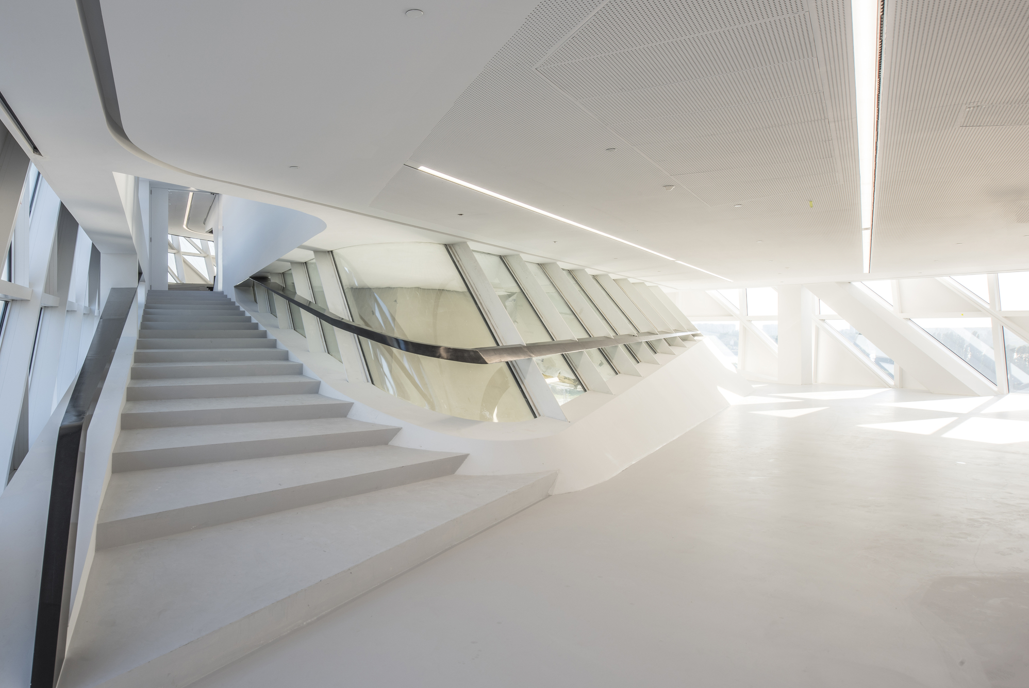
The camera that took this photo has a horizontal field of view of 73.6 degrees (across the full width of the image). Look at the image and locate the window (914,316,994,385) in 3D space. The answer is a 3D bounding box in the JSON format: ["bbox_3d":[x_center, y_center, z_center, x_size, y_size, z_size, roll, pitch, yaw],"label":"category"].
[{"bbox_3d":[10.550,0.165,16.600,0.100,1.600,1.900,13,-8,-39],"label":"window"}]

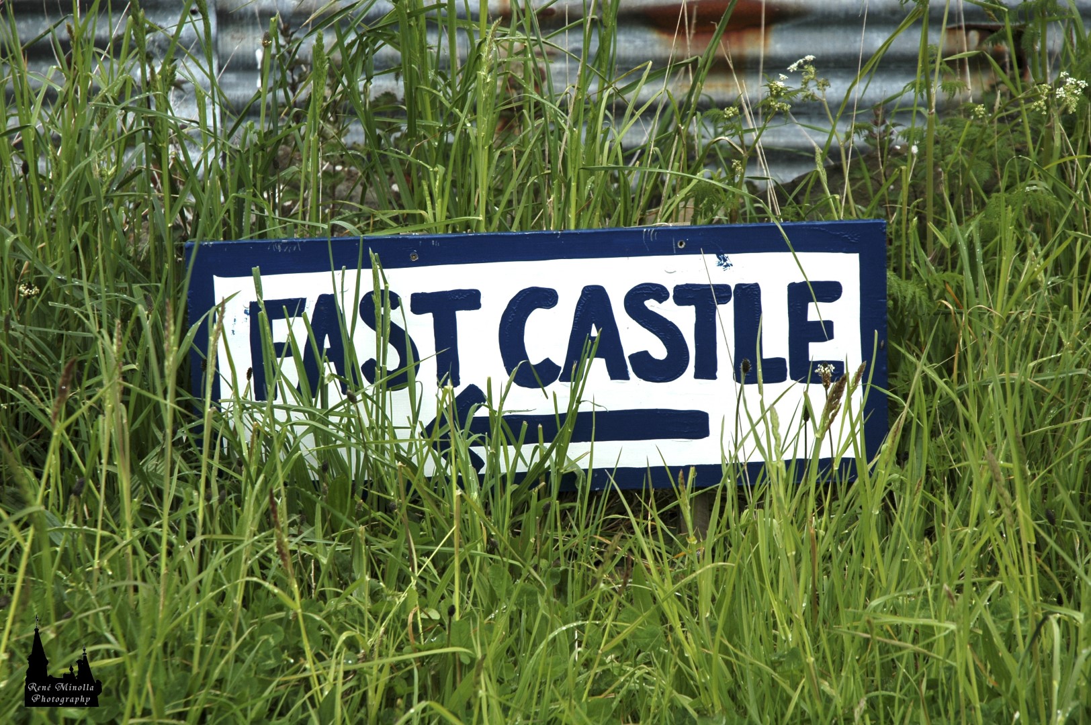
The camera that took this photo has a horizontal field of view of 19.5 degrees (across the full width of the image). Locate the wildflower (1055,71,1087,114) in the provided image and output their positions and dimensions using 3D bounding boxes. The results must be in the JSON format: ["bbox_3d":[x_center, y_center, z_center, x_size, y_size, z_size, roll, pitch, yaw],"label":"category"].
[{"bbox_3d":[0.781,-0.401,4.720,0.047,0.058,0.046,0,11,0],"label":"wildflower"}]

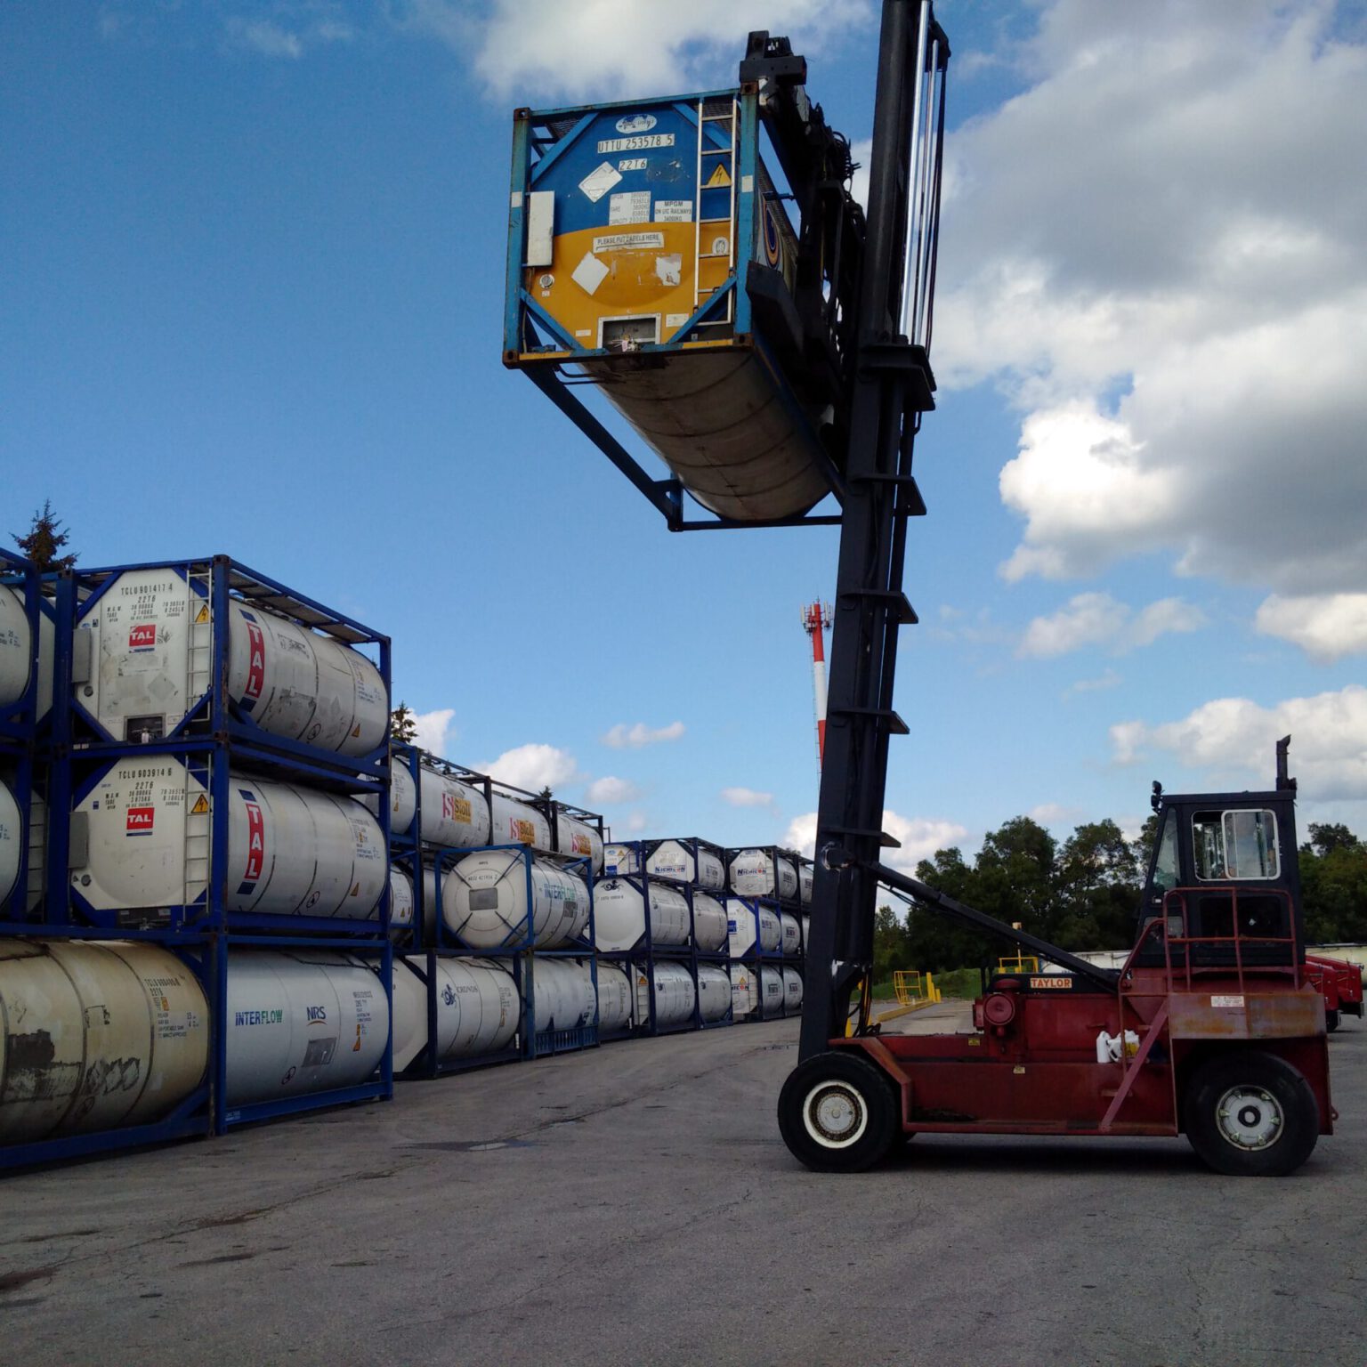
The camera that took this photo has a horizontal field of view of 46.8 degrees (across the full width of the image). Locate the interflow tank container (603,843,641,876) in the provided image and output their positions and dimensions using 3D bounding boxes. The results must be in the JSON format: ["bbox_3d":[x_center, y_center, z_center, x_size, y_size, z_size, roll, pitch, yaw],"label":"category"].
[{"bbox_3d":[-2.356,8.948,73.103,2.438,2.591,6.058,-5,-11,12],"label":"interflow tank container"}]

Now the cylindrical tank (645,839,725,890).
[{"bbox_3d":[0.138,8.621,71.967,2.438,2.591,6.058,-5,-11,12],"label":"cylindrical tank"}]

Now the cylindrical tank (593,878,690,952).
[{"bbox_3d":[-1.557,8.177,55.075,2.438,2.591,6.058,-5,-11,14],"label":"cylindrical tank"}]

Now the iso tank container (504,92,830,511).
[{"bbox_3d":[0.262,-3.818,17.766,2.438,2.591,6.058,-1,-10,15],"label":"iso tank container"}]

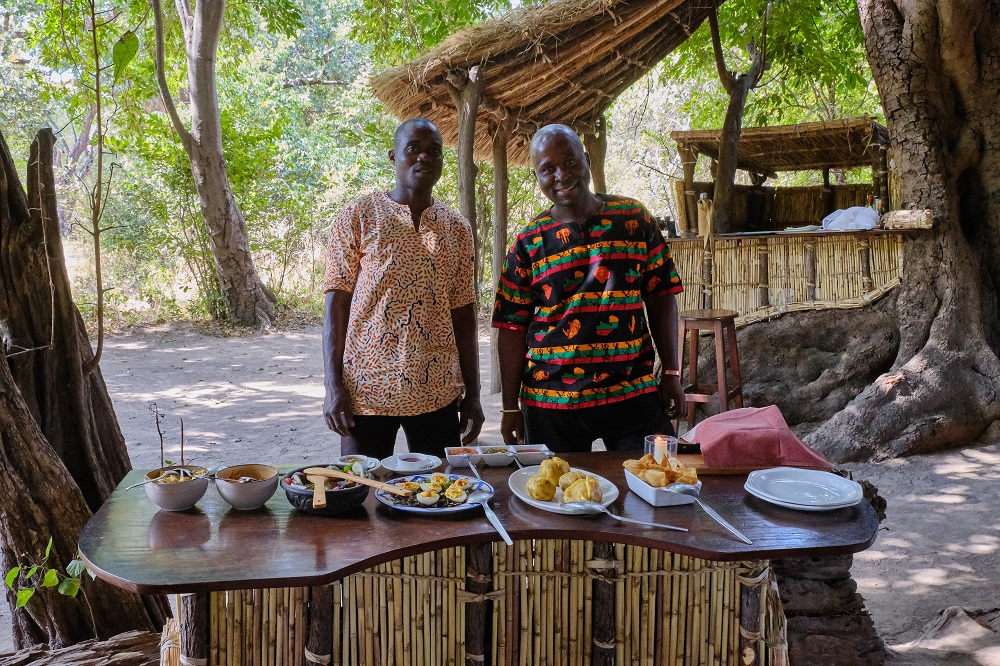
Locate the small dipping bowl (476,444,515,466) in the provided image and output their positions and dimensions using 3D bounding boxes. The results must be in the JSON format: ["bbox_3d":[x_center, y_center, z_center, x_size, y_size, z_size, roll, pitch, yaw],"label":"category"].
[{"bbox_3d":[-0.005,0.304,2.208,0.086,0.037,0.082,-1,9,-5],"label":"small dipping bowl"}]

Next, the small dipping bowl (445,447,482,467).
[{"bbox_3d":[-0.089,0.305,2.200,0.086,0.037,0.082,-1,9,-5],"label":"small dipping bowl"}]

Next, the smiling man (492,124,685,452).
[{"bbox_3d":[0.265,0.240,2.699,0.563,1.700,0.360,1,9,5],"label":"smiling man"}]

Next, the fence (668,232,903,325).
[{"bbox_3d":[1.950,-0.369,6.136,1.570,0.650,0.220,1,9,5],"label":"fence"}]

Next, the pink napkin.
[{"bbox_3d":[0.627,0.246,2.219,0.325,0.115,0.230,0,9,2],"label":"pink napkin"}]

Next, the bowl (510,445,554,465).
[{"bbox_3d":[0.078,0.302,2.217,0.086,0.037,0.082,-1,9,-5],"label":"bowl"}]

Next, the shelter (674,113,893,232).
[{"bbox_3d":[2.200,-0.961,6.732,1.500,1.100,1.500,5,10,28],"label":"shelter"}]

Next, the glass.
[{"bbox_3d":[0.385,0.295,2.124,0.081,0.080,0.081,0,9,0],"label":"glass"}]

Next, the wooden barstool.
[{"bbox_3d":[1.264,0.279,5.423,0.385,0.790,0.385,2,9,12],"label":"wooden barstool"}]

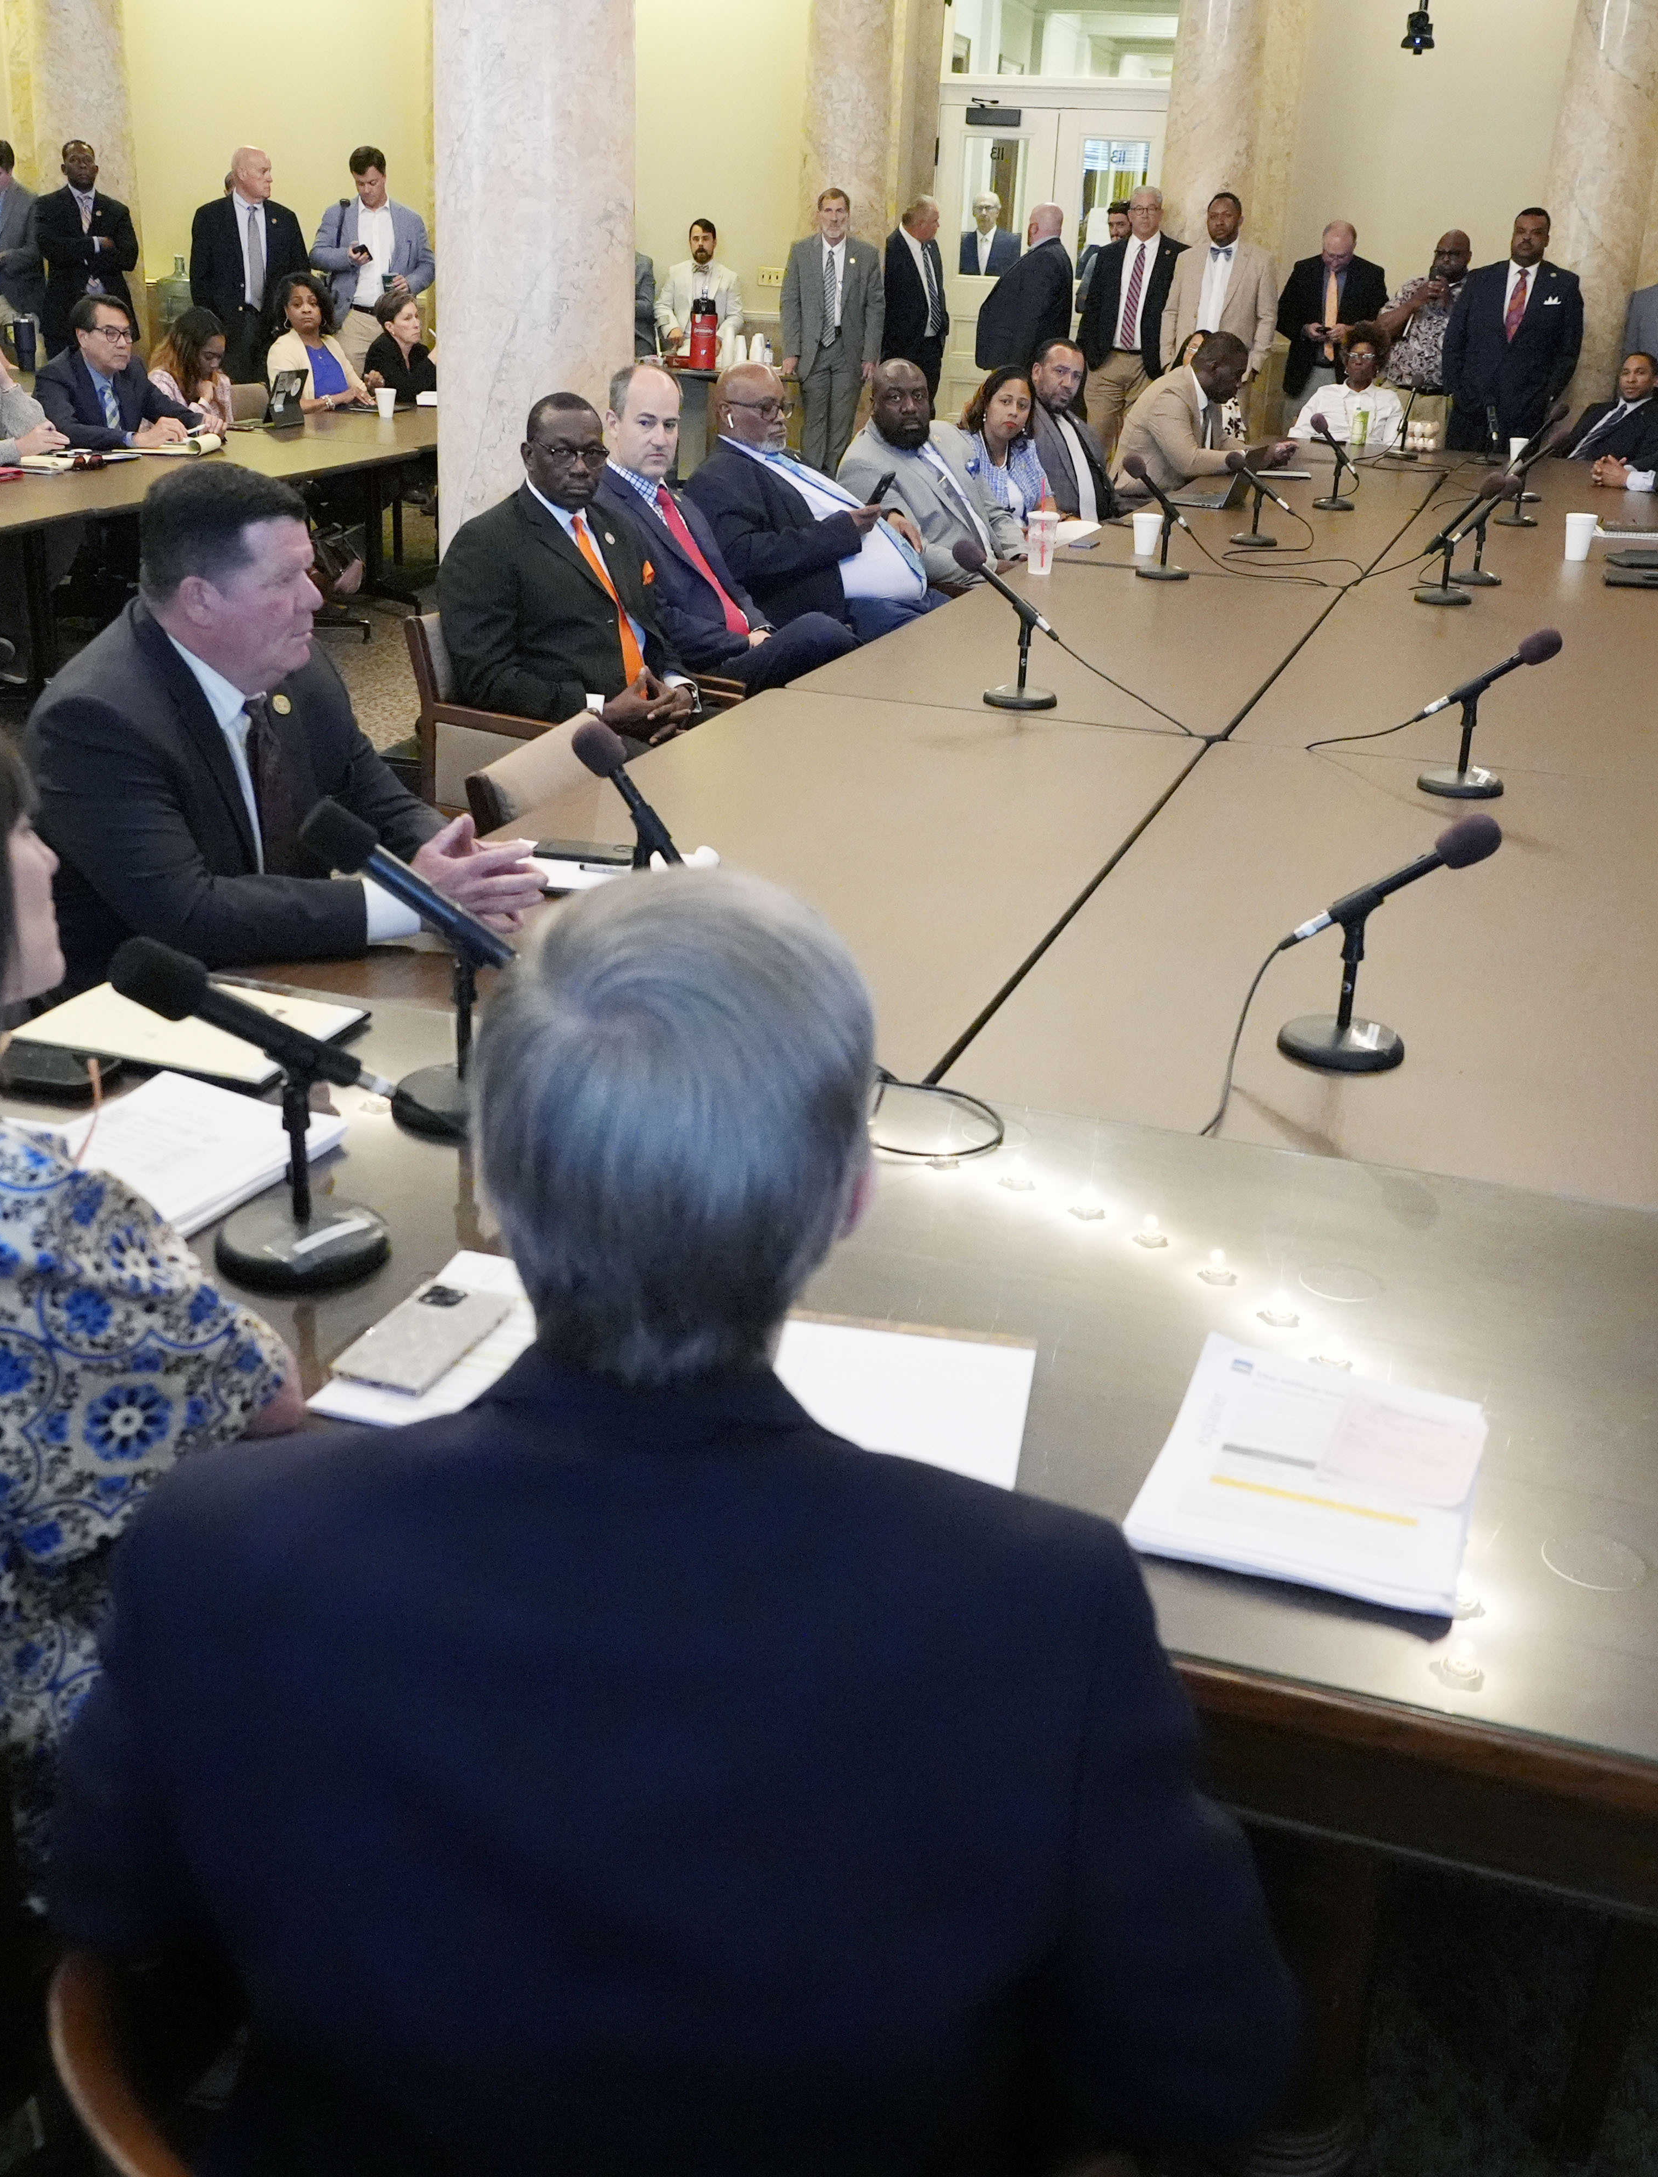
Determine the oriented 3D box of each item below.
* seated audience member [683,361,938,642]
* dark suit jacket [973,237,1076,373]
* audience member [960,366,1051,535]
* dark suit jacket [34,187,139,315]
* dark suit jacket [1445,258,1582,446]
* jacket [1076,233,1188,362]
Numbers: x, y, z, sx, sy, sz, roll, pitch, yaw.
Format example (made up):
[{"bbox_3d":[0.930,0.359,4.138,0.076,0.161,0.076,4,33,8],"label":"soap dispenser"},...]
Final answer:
[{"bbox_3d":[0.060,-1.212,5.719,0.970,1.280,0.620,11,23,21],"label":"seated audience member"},{"bbox_3d":[0.995,-3.989,11.100,0.520,0.690,0.390,-13,26,-34],"label":"dark suit jacket"},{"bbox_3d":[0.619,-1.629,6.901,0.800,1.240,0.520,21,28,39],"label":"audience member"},{"bbox_3d":[-3.813,-4.278,11.297,0.530,0.770,0.330,-5,23,-17],"label":"dark suit jacket"},{"bbox_3d":[3.073,-3.278,9.733,0.600,0.800,0.340,12,24,23],"label":"dark suit jacket"},{"bbox_3d":[1.534,-3.953,11.000,0.560,0.700,0.360,5,22,5],"label":"jacket"}]

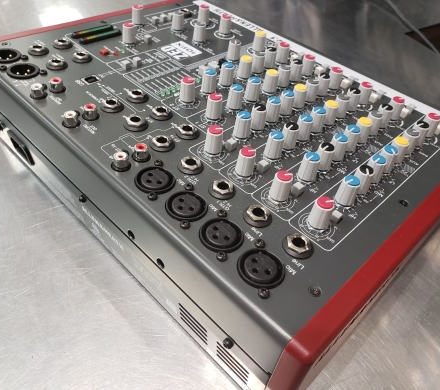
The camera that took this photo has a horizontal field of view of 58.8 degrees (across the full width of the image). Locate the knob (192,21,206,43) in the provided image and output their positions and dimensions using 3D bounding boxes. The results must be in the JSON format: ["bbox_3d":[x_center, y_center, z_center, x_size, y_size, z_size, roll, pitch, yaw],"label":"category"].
[{"bbox_3d":[-0.018,-0.140,0.336,0.011,0.014,0.011,4,44,-4],"label":"knob"}]

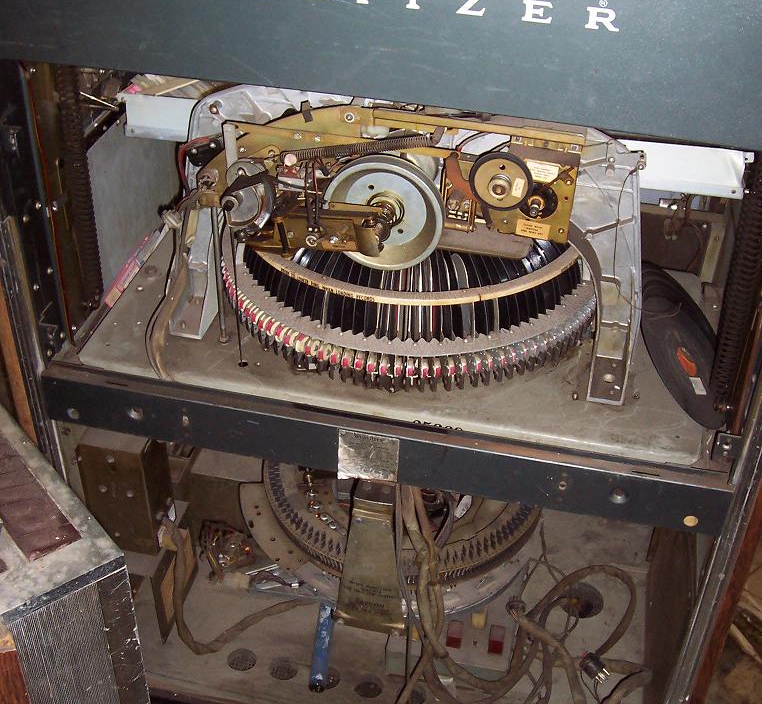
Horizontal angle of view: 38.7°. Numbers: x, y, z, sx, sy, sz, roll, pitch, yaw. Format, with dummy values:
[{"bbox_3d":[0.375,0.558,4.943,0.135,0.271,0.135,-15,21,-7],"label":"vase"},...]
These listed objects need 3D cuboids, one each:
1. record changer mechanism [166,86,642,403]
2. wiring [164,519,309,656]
[{"bbox_3d":[0.054,-0.209,1.379,0.592,0.300,0.490,9,38,9],"label":"record changer mechanism"},{"bbox_3d":[-0.227,0.336,1.647,0.209,0.237,0.165,9,38,9],"label":"wiring"}]

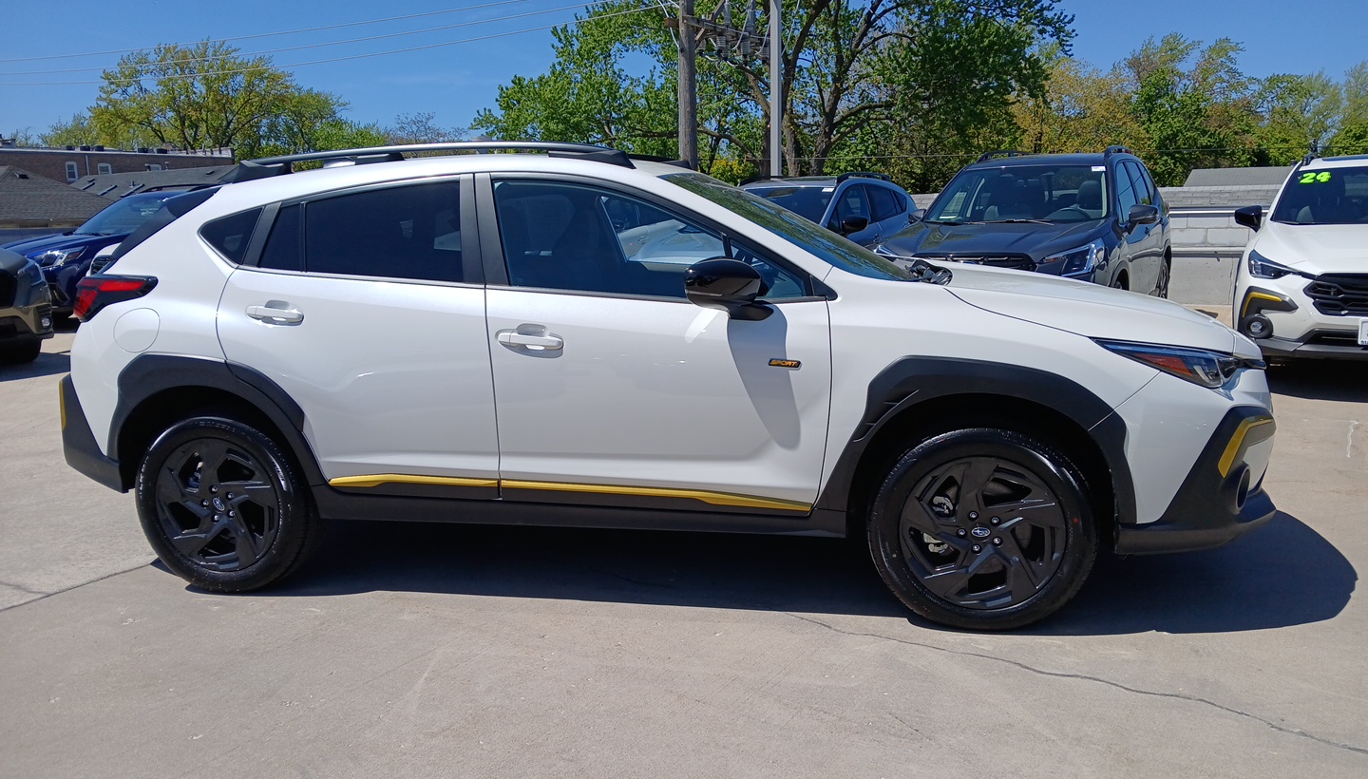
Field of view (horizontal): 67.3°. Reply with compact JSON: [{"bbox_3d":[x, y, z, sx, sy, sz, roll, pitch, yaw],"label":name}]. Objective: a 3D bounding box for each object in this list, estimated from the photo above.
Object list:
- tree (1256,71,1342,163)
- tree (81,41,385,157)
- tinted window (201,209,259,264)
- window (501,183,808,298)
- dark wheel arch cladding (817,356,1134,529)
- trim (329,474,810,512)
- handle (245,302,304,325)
[{"bbox_3d":[31.016,-11.791,52.374,5.200,8.482,5.000,5,13,30],"label":"tree"},{"bbox_3d":[-29.153,-15.749,67.342,18.000,13.598,16.000,-6,12,-22],"label":"tree"},{"bbox_3d":[-1.625,-0.547,3.669,0.245,0.210,0.060,2,-10,19],"label":"tinted window"},{"bbox_3d":[-0.133,-0.500,3.391,1.070,0.430,0.090,1,-12,11],"label":"window"},{"bbox_3d":[0.900,0.166,3.197,0.965,0.555,0.140,1,12,11],"label":"dark wheel arch cladding"},{"bbox_3d":[-0.421,0.342,3.467,1.690,0.080,0.040,1,12,11],"label":"trim"},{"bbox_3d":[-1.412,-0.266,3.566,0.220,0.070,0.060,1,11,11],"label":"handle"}]

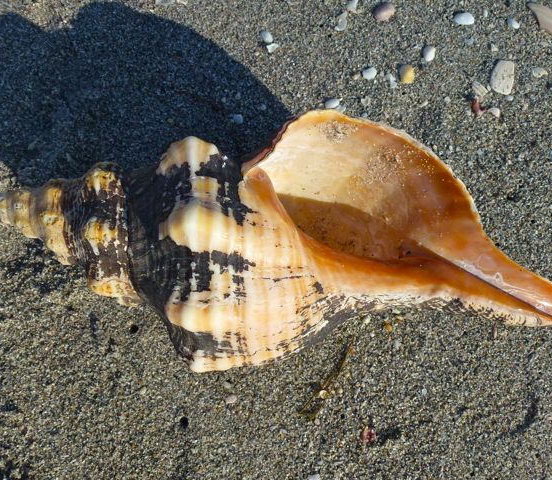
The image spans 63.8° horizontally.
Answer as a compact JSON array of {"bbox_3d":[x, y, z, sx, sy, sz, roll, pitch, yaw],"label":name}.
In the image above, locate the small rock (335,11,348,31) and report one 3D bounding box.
[{"bbox_3d":[0.055,-0.183,0.369,0.009,0.006,0.020,18,78,4],"label":"small rock"}]

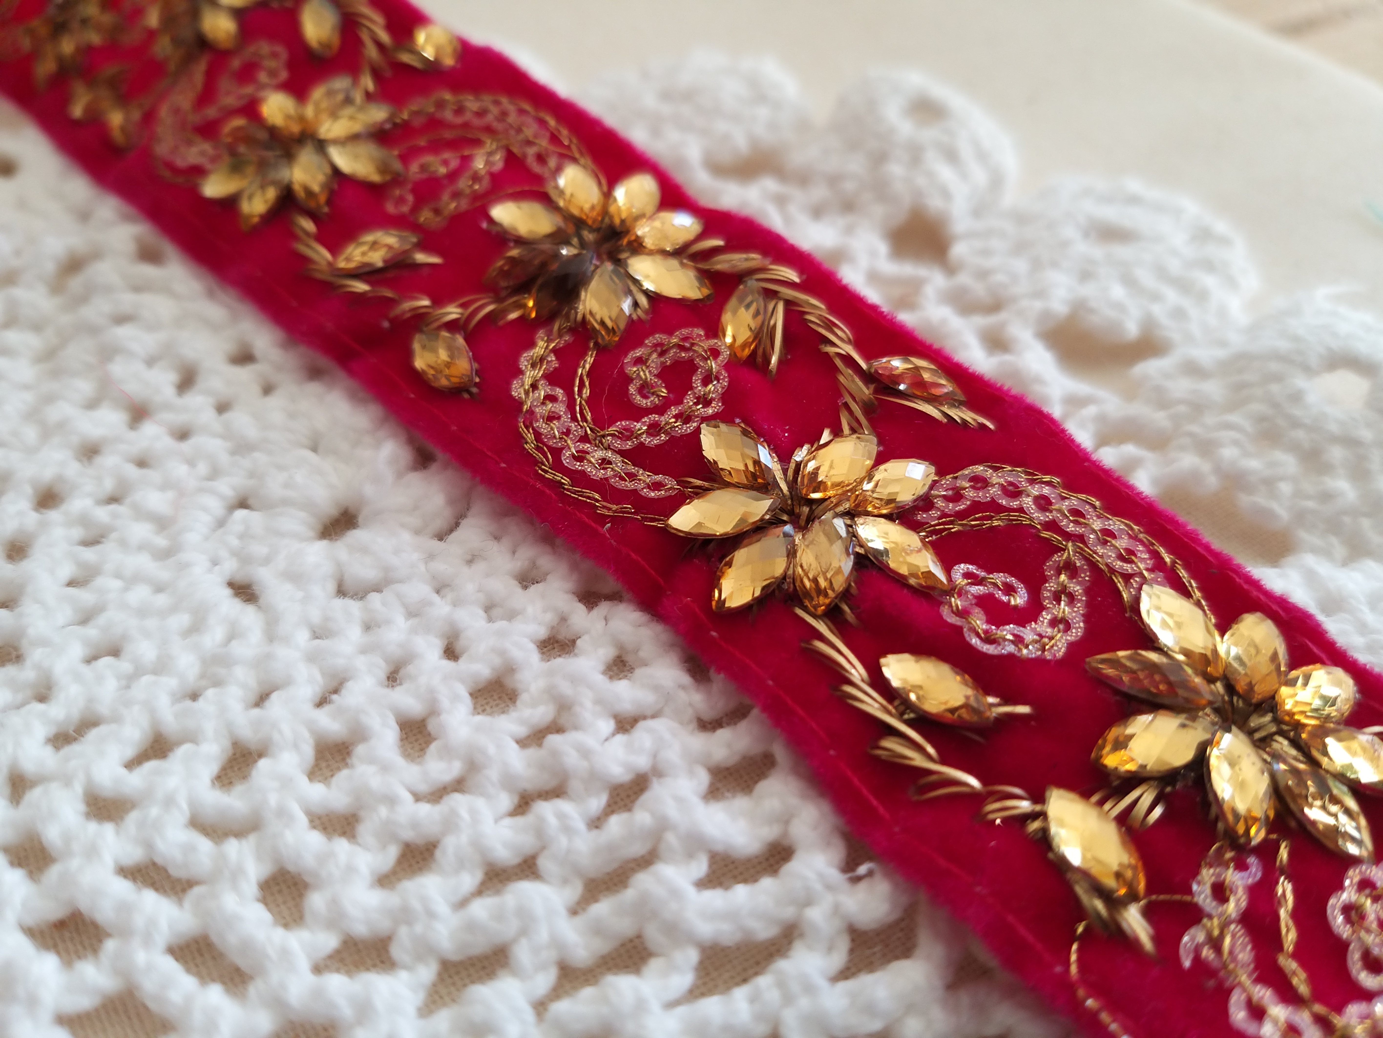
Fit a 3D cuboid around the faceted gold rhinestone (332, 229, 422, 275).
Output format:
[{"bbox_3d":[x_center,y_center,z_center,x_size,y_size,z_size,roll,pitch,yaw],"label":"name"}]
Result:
[{"bbox_3d":[-0.036,-0.030,0.121,0.010,0.004,0.005,-26,45,-10],"label":"faceted gold rhinestone"}]

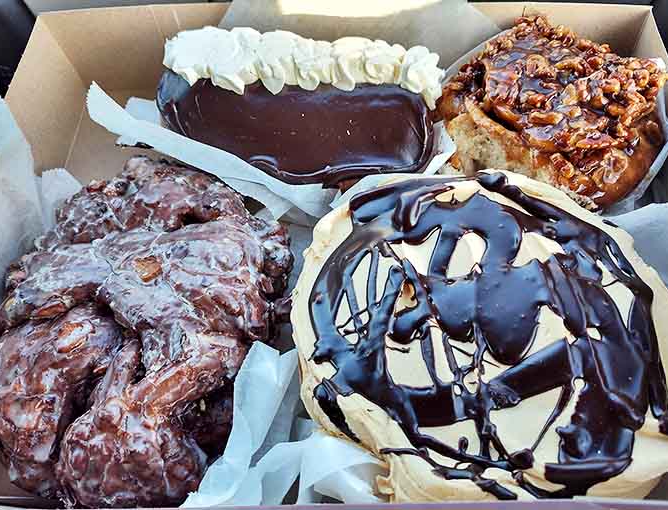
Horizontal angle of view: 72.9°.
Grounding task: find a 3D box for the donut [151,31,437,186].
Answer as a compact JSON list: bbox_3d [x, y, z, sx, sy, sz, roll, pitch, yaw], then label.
[{"bbox_3d":[-0.018,-0.086,0.265,0.150,0.054,0.073,6,66,5],"label":"donut"}]

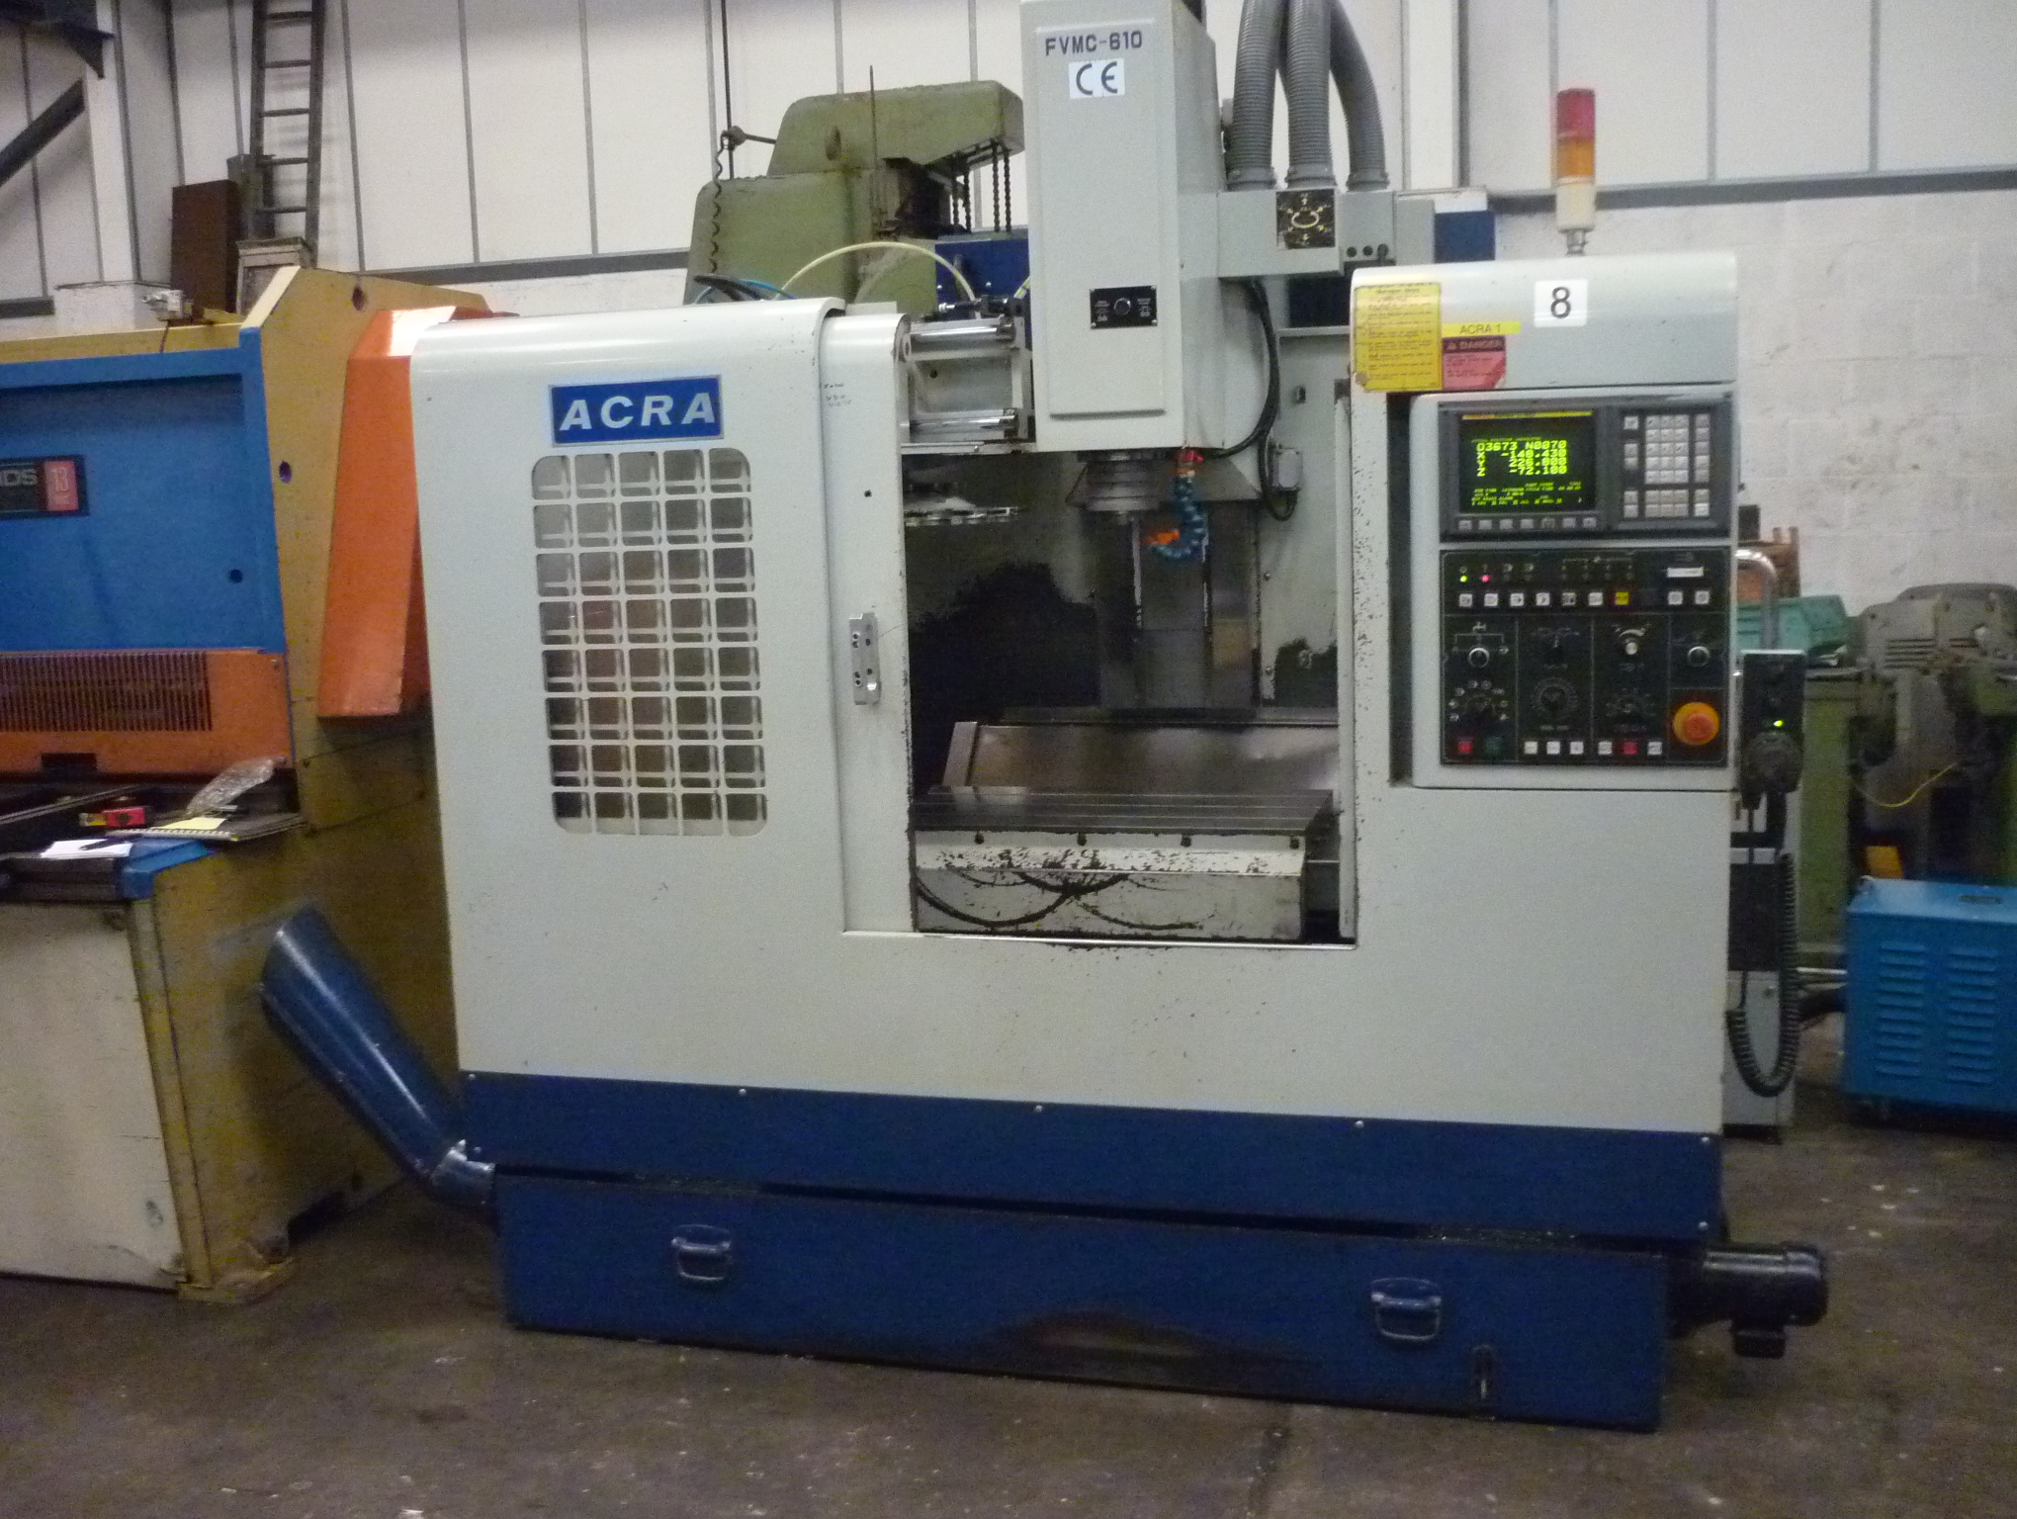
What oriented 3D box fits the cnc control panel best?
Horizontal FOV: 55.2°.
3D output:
[{"bbox_3d":[0.832,-0.145,2.796,0.400,0.316,0.045,0,8,15],"label":"cnc control panel"}]

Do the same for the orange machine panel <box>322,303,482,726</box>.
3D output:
[{"bbox_3d":[-1.195,-0.525,4.037,0.188,0.812,0.600,1,8,19],"label":"orange machine panel"}]

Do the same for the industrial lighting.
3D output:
[{"bbox_3d":[0.835,-0.860,2.843,0.053,0.245,0.053,0,8,15],"label":"industrial lighting"}]

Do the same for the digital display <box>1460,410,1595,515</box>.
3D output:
[{"bbox_3d":[0.749,-0.427,2.790,0.186,0.144,0.020,0,8,15],"label":"digital display"}]

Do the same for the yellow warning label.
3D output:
[{"bbox_3d":[0.570,-0.615,2.817,0.122,0.155,0.012,0,8,15],"label":"yellow warning label"}]

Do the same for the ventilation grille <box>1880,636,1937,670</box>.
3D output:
[{"bbox_3d":[2.425,-0.288,5.199,0.134,0.090,0.025,0,8,15],"label":"ventilation grille"}]

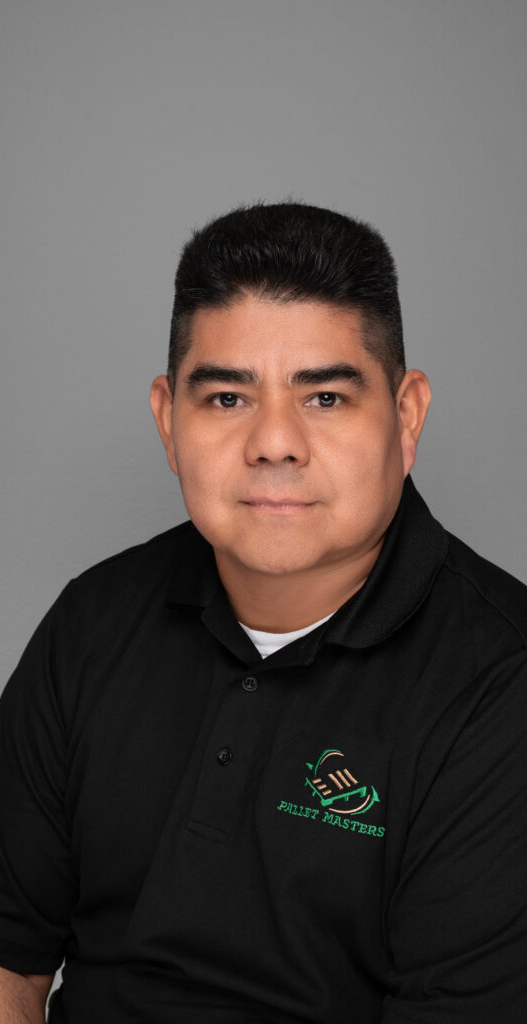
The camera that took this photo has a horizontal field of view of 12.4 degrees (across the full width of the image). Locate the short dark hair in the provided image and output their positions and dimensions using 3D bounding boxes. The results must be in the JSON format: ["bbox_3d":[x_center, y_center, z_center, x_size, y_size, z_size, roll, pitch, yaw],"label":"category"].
[{"bbox_3d":[0.017,-0.139,1.690,0.165,0.157,0.200,0,1,6],"label":"short dark hair"}]

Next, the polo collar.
[{"bbox_3d":[0.030,0.037,1.700,0.200,0.130,0.185,1,2,22],"label":"polo collar"}]

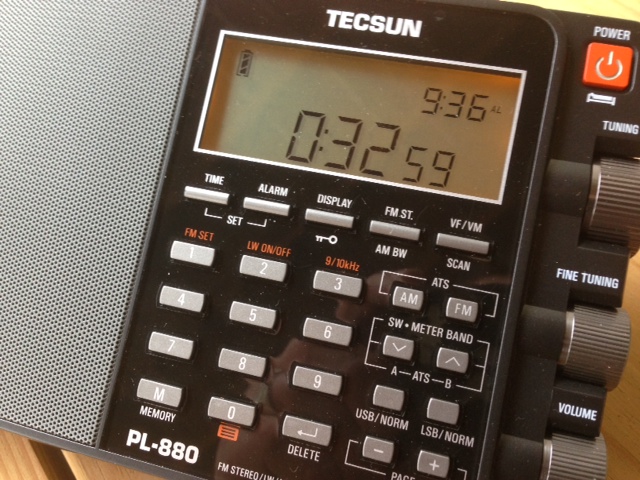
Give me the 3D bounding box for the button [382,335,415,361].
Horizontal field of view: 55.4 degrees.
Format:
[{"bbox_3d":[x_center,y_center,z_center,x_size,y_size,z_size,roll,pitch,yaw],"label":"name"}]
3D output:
[{"bbox_3d":[0.016,0.022,0.124,0.006,0.002,0.004,11,86,11],"label":"button"}]

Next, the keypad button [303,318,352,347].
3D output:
[{"bbox_3d":[0.002,0.019,0.127,0.010,0.002,0.004,11,86,11],"label":"keypad button"}]

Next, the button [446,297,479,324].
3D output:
[{"bbox_3d":[0.028,0.014,0.120,0.006,0.002,0.004,11,85,11],"label":"button"}]

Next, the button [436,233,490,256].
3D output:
[{"bbox_3d":[0.028,0.001,0.122,0.010,0.002,0.002,11,86,11],"label":"button"}]

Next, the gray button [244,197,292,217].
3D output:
[{"bbox_3d":[-0.011,-0.007,0.130,0.010,0.002,0.002,11,86,11],"label":"gray button"}]

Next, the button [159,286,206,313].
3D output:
[{"bbox_3d":[-0.030,0.013,0.133,0.010,0.002,0.004,11,86,11],"label":"button"}]

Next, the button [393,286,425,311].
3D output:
[{"bbox_3d":[0.018,0.012,0.125,0.006,0.002,0.004,11,86,11],"label":"button"}]

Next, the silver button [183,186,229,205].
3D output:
[{"bbox_3d":[-0.025,-0.010,0.135,0.010,0.002,0.002,11,86,11],"label":"silver button"}]

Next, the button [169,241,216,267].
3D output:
[{"bbox_3d":[-0.028,0.003,0.134,0.010,0.002,0.004,11,86,11],"label":"button"}]

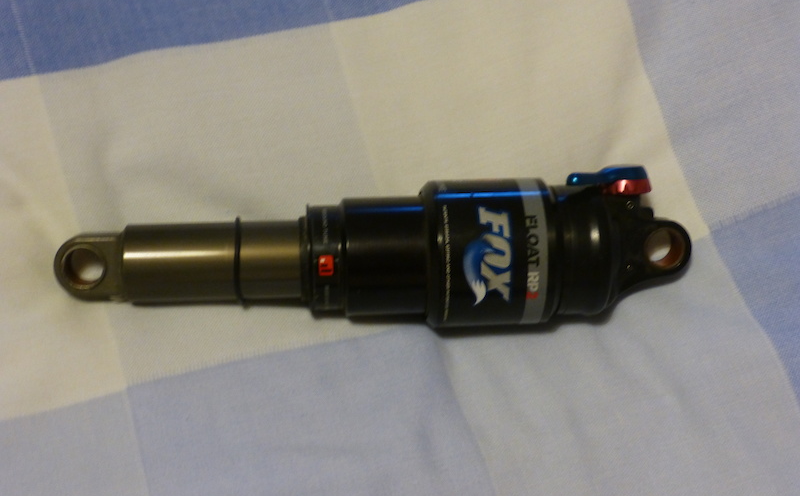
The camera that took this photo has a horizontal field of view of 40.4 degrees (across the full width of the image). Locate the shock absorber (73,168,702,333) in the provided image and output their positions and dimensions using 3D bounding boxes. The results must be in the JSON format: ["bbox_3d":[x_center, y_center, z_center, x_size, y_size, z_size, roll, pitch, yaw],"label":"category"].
[{"bbox_3d":[-0.008,0.001,0.379,0.220,0.051,0.054,-2,96,-3],"label":"shock absorber"}]

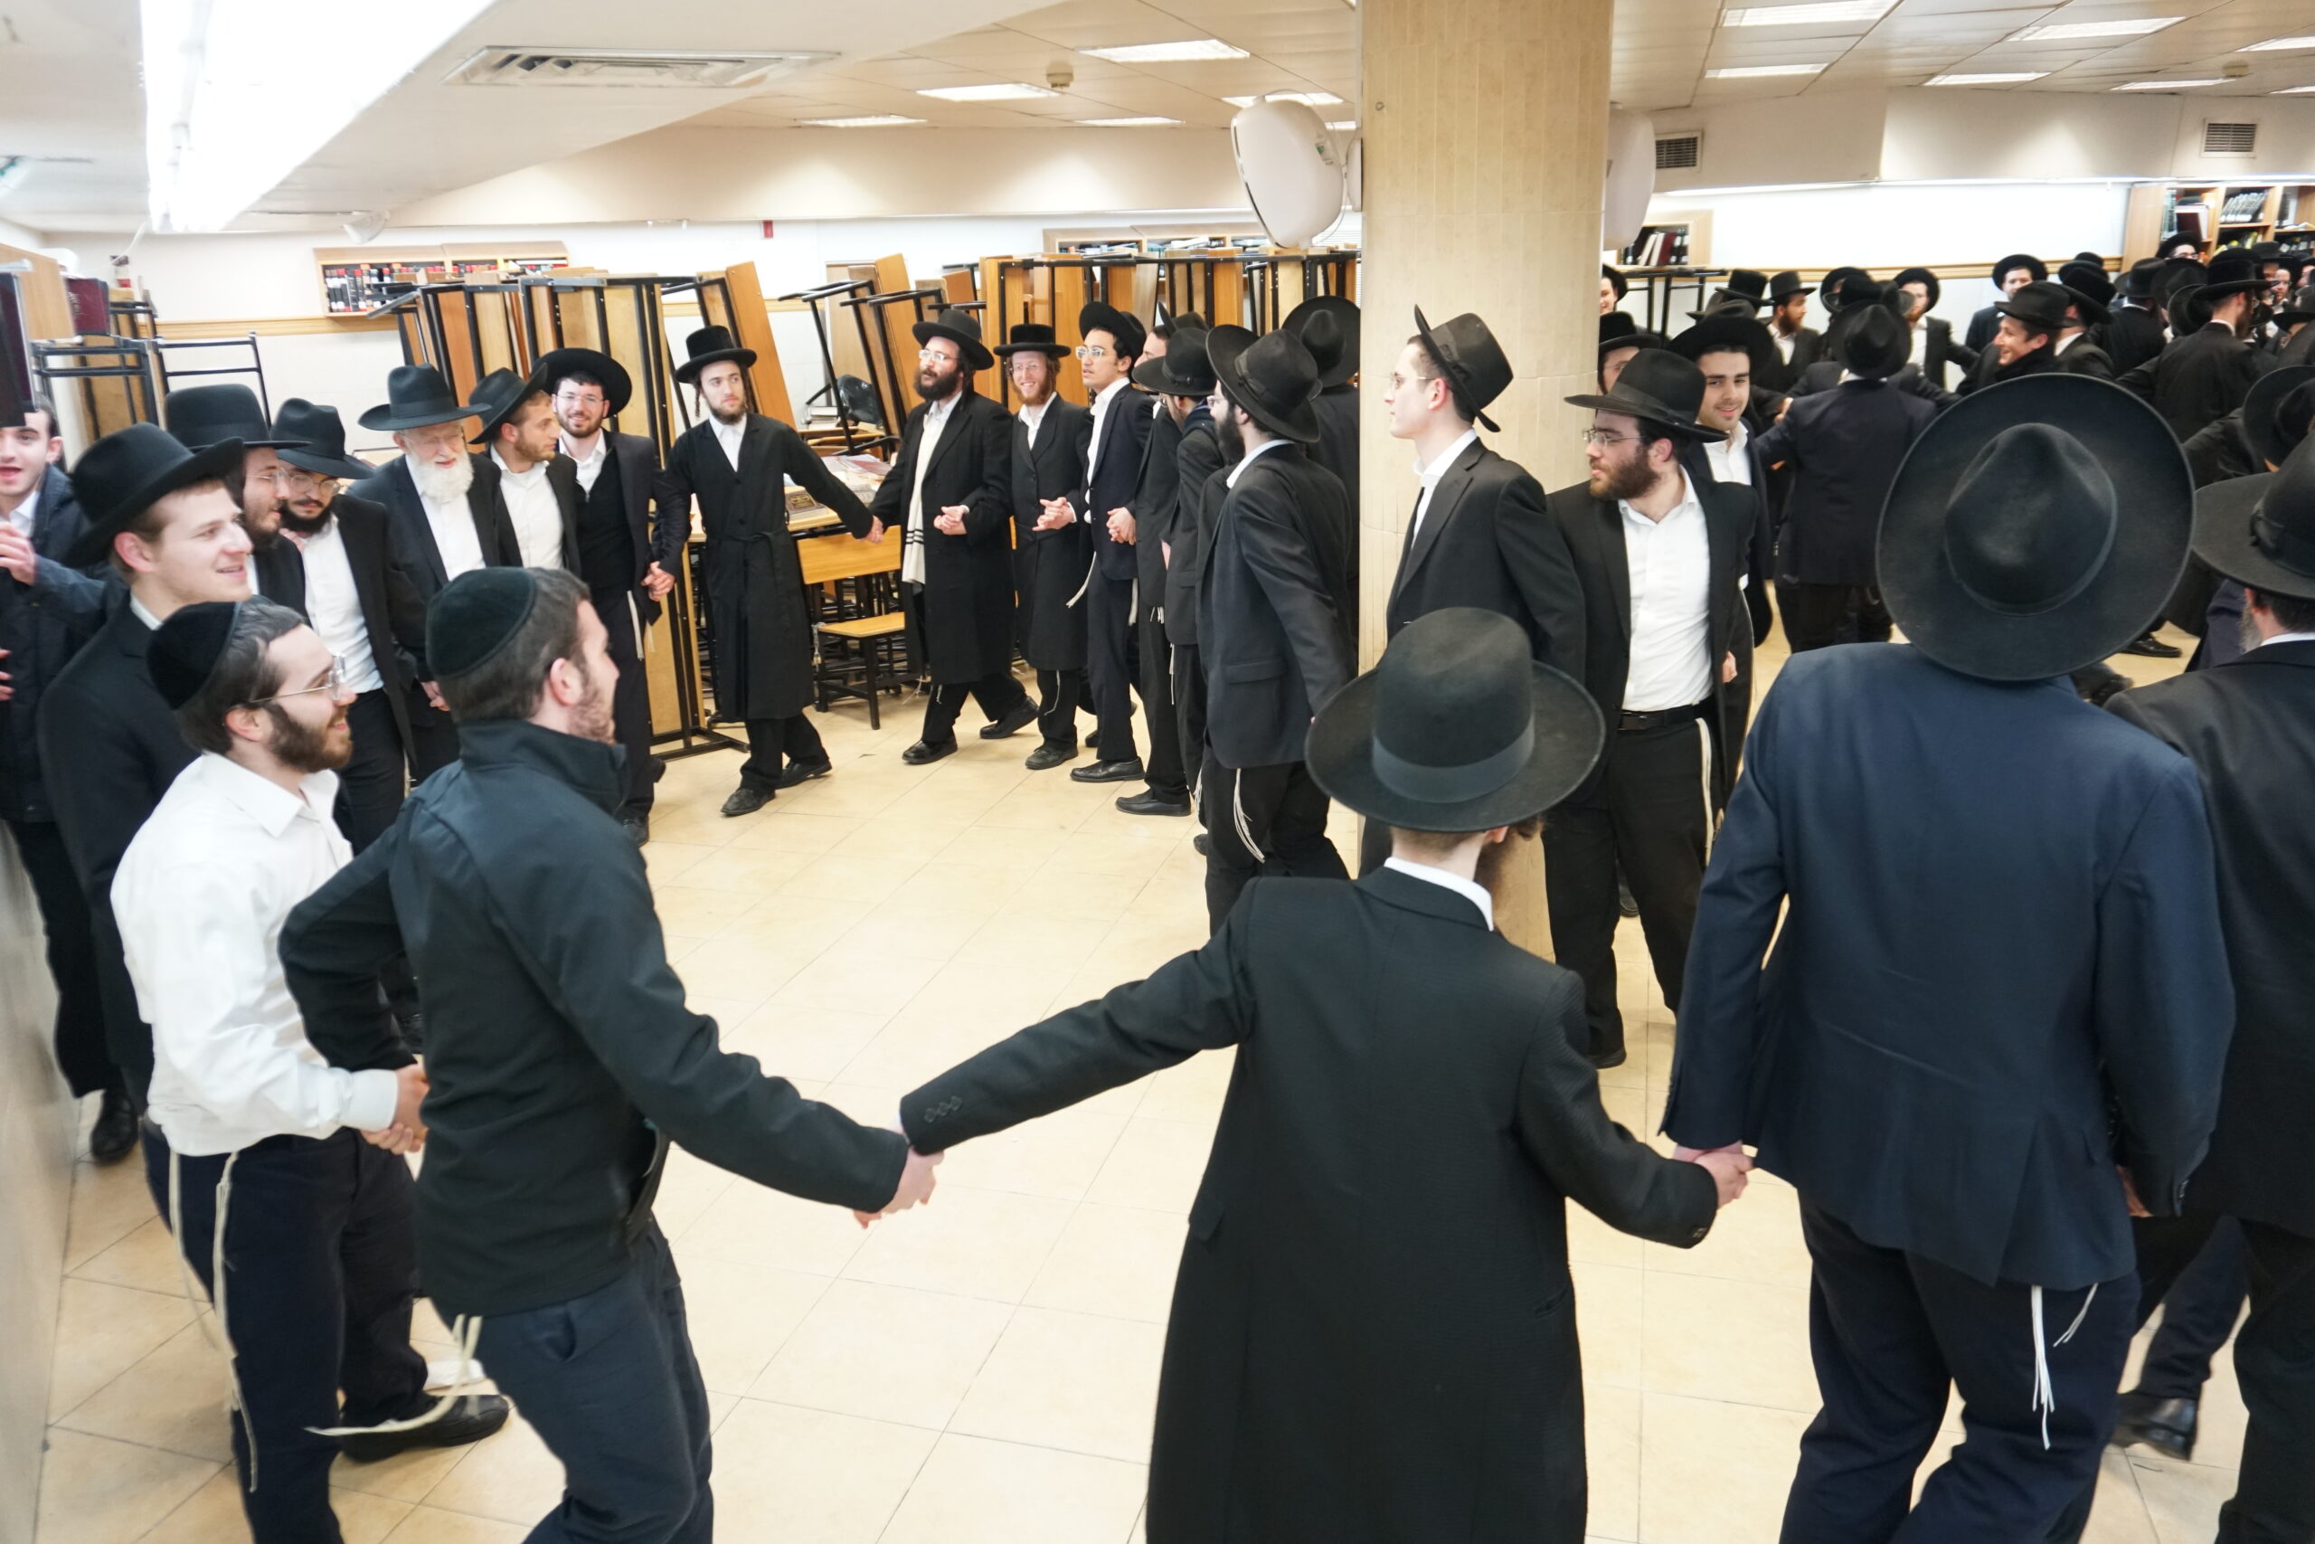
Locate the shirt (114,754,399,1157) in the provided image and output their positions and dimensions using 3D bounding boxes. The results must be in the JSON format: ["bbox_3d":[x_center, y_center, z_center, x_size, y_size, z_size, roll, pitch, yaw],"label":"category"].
[{"bbox_3d":[-1.230,0.196,2.372,0.350,0.560,0.470,-13,20,-33],"label":"shirt"}]

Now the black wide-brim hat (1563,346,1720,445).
[{"bbox_3d":[1.153,-0.890,4.050,0.380,0.150,0.345,7,20,-23],"label":"black wide-brim hat"}]

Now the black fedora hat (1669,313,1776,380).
[{"bbox_3d":[1.822,-1.380,5.600,0.345,0.140,0.375,-1,-25,12],"label":"black fedora hat"}]

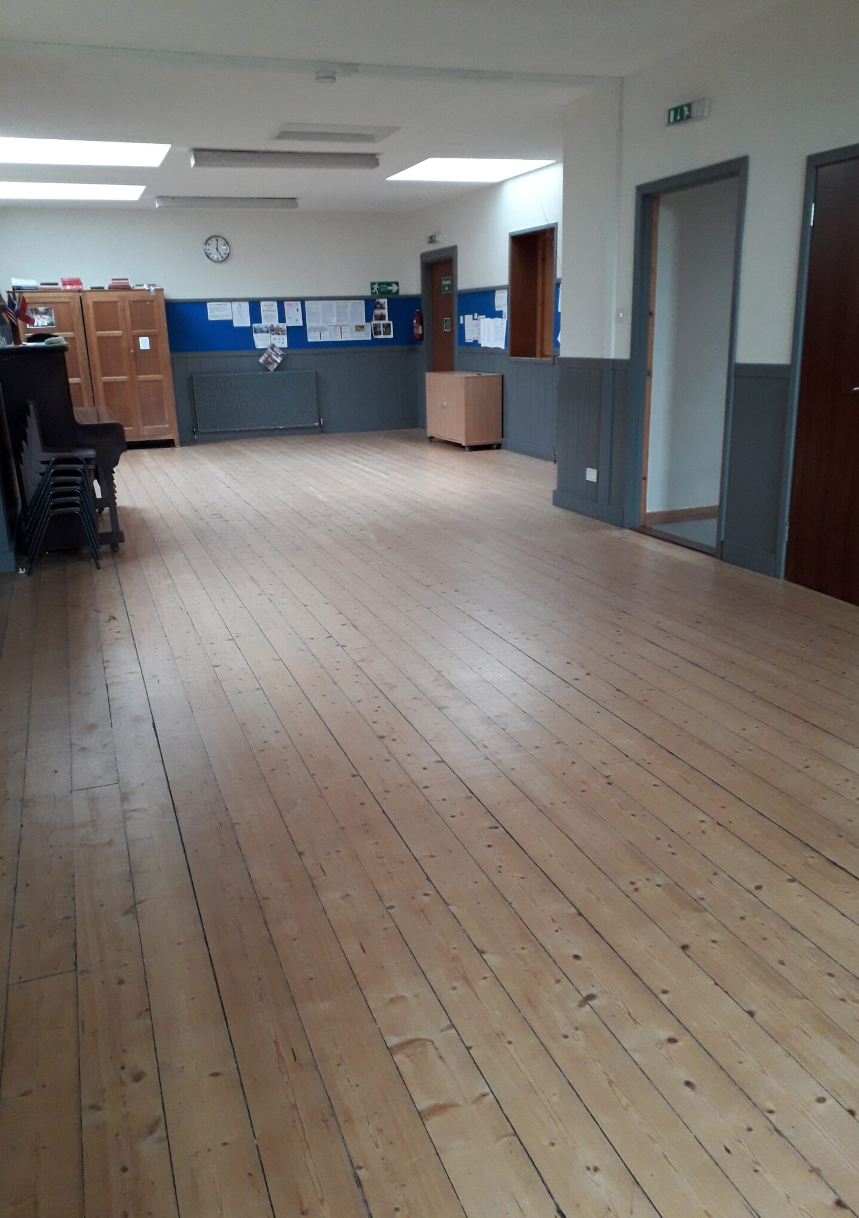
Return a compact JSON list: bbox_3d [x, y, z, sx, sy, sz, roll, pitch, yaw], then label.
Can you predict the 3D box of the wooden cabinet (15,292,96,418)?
[{"bbox_3d":[-4.462,-2.815,11.384,0.784,1.859,0.509,-6,17,-15],"label":"wooden cabinet"}]

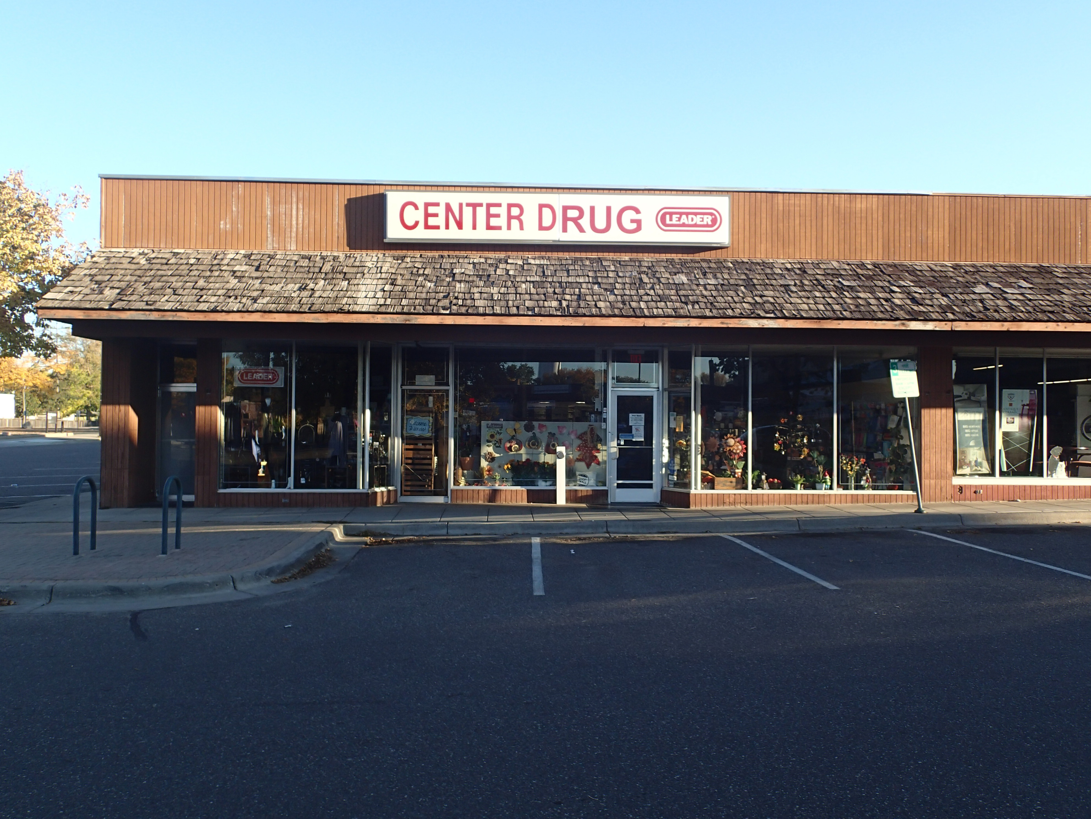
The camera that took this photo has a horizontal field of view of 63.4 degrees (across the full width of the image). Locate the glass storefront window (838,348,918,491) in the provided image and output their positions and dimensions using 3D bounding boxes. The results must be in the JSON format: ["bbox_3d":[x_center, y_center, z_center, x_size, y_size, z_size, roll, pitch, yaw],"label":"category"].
[{"bbox_3d":[6.151,0.180,16.370,1.529,2.650,0.080,0,-1,-3],"label":"glass storefront window"}]

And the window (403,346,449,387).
[{"bbox_3d":[-2.277,-0.817,16.807,0.870,0.778,0.080,0,-1,-3],"label":"window"}]

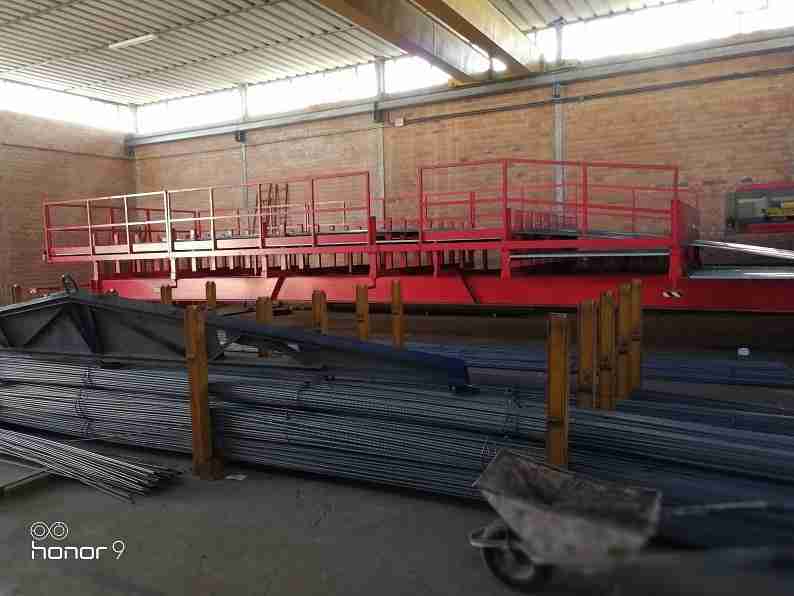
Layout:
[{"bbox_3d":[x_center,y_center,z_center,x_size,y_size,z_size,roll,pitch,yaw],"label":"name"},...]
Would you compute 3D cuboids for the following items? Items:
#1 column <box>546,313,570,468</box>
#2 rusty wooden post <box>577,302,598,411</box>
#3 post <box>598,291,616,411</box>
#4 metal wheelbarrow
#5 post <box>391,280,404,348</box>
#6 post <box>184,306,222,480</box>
[{"bbox_3d":[0.954,0.750,3.640,0.120,1.314,0.120,1,6,28],"label":"column"},{"bbox_3d":[1.376,0.665,4.488,0.120,1.314,0.120,1,6,28],"label":"rusty wooden post"},{"bbox_3d":[1.730,0.601,5.113,0.120,1.314,0.120,1,6,28],"label":"post"},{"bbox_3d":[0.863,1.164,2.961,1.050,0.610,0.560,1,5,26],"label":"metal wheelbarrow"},{"bbox_3d":[0.020,0.459,7.403,0.120,1.314,0.120,1,6,28],"label":"post"},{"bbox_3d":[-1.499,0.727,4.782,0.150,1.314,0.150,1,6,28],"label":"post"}]

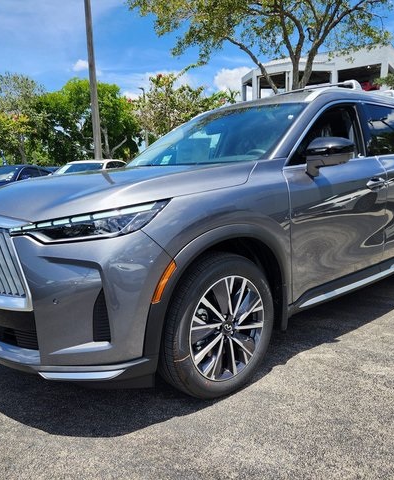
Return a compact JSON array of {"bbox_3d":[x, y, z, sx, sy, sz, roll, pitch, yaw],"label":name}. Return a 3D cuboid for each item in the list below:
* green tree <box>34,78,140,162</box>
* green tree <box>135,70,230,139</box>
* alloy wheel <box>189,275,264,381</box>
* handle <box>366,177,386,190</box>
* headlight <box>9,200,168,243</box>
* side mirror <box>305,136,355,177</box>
[{"bbox_3d":[-6.304,-6.036,25.549,6.232,6.735,5.921,-4,9,-13],"label":"green tree"},{"bbox_3d":[-0.761,-4.680,19.453,4.290,5.548,4.075,-2,9,-2],"label":"green tree"},{"bbox_3d":[0.116,0.450,2.264,0.545,0.545,0.180,-10,12,-40],"label":"alloy wheel"},{"bbox_3d":[1.267,-0.403,3.016,0.240,0.060,0.060,-10,12,-40],"label":"handle"},{"bbox_3d":[-0.471,-0.085,1.944,0.600,0.190,0.460,-10,12,-40],"label":"headlight"},{"bbox_3d":[0.772,-0.488,2.506,0.190,0.220,0.255,-10,12,-40],"label":"side mirror"}]

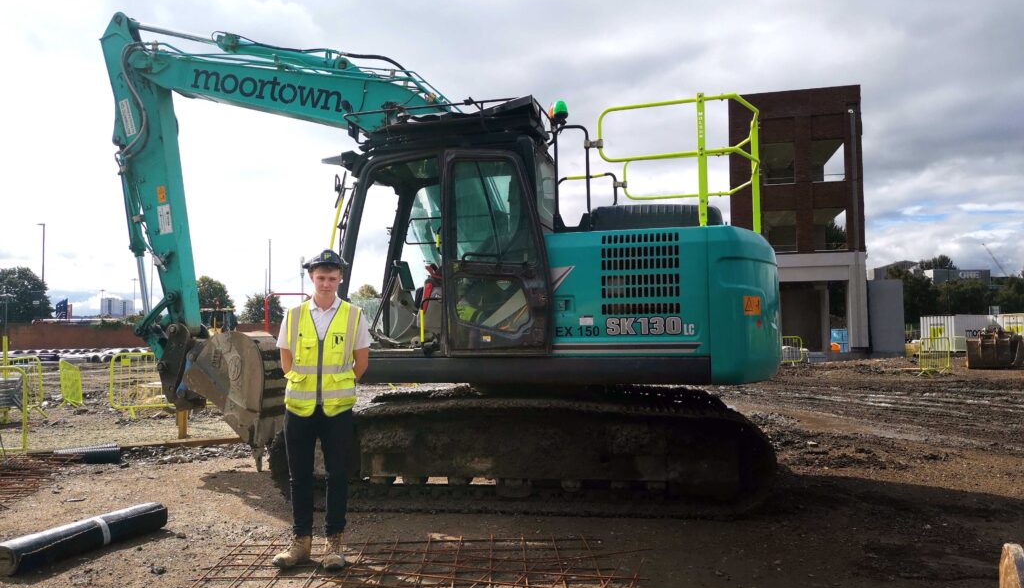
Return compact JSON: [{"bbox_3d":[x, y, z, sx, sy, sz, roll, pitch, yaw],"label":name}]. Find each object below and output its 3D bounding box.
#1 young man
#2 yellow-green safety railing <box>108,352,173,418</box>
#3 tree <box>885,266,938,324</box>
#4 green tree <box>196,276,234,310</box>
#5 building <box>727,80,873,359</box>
[{"bbox_3d":[-1.128,0.648,4.524,0.560,1.839,0.360,0,-3,-12],"label":"young man"},{"bbox_3d":[-5.738,1.499,13.345,2.200,1.050,0.420,1,-3,-30],"label":"yellow-green safety railing"},{"bbox_3d":[41.804,0.976,80.033,6.034,7.908,6.034,-2,-3,28],"label":"tree"},{"bbox_3d":[-33.154,1.877,85.020,5.306,7.641,5.306,1,-3,-21],"label":"green tree"},{"bbox_3d":[14.430,-3.259,40.157,6.081,12.883,6.600,-1,-3,14],"label":"building"}]

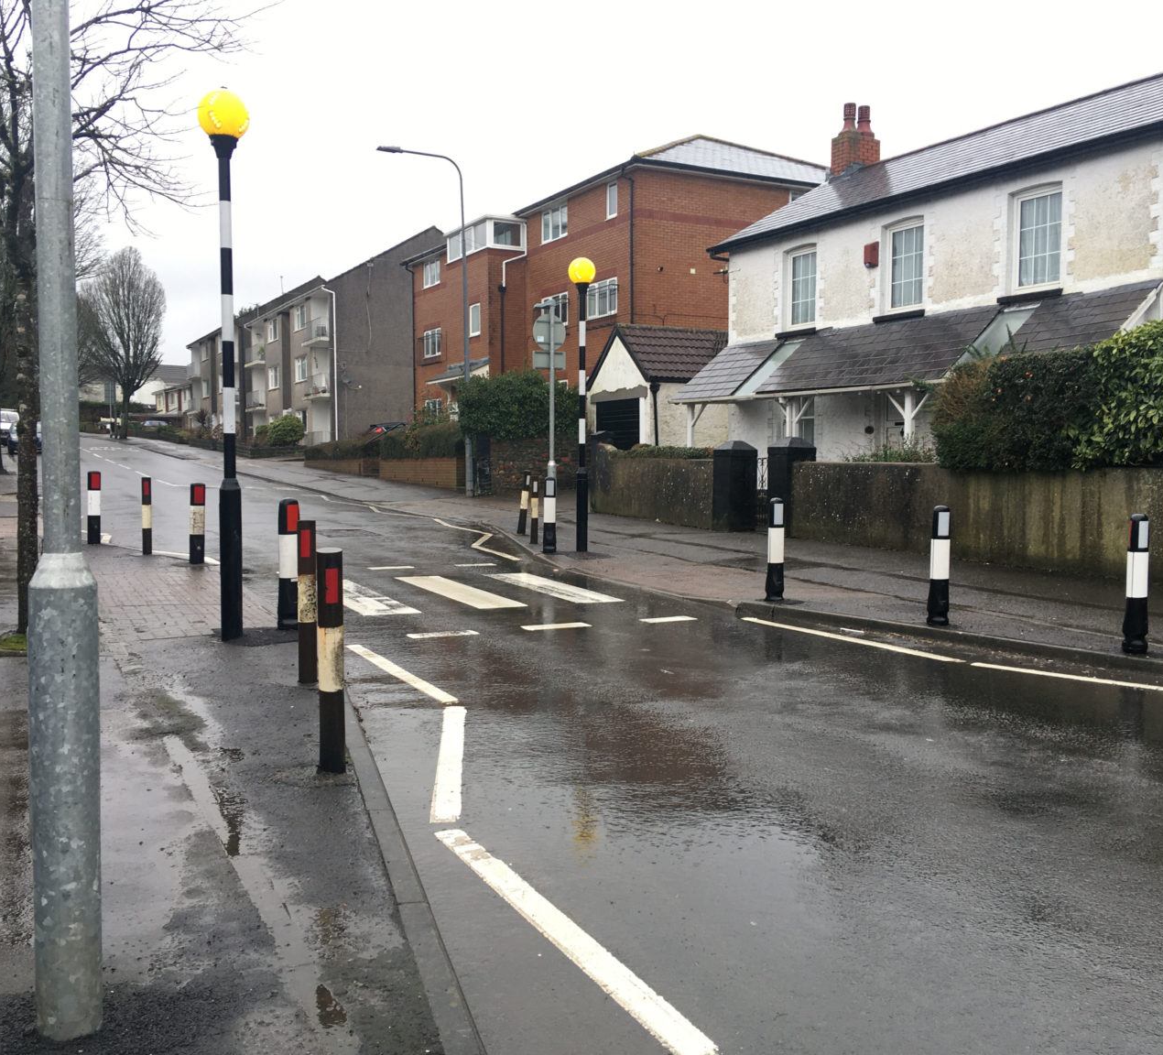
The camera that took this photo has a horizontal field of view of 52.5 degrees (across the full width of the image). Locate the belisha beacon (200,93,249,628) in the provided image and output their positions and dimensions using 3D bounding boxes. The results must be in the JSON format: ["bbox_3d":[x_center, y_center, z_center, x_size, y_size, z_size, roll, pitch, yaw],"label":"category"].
[{"bbox_3d":[-2.563,-1.150,8.540,0.360,3.950,0.360,-1,5,-24],"label":"belisha beacon"}]

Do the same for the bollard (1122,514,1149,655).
[{"bbox_3d":[3.791,0.380,8.024,0.160,0.940,0.160,-2,4,-27],"label":"bollard"}]

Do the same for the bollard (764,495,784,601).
[{"bbox_3d":[1.780,0.199,10.810,0.160,0.940,0.160,-1,4,-20],"label":"bollard"}]

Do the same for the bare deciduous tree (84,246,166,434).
[{"bbox_3d":[-28.252,-11.471,73.000,4.900,11.800,4.900,-2,4,-27],"label":"bare deciduous tree"}]

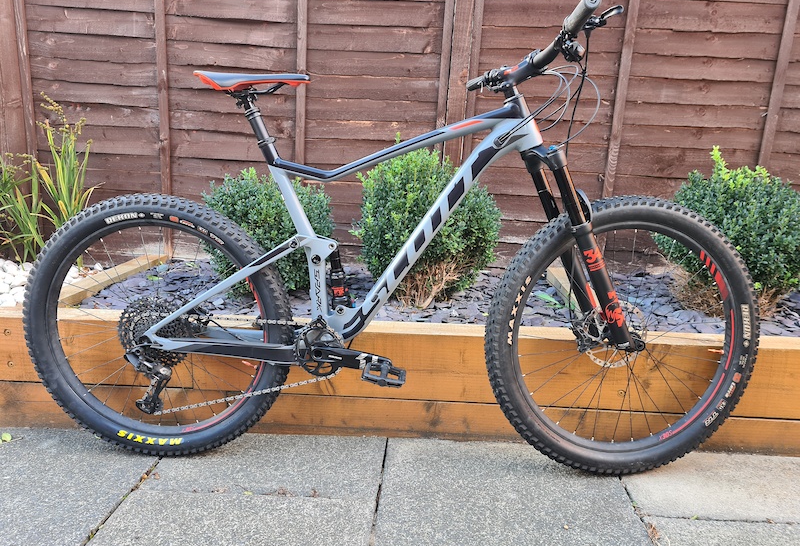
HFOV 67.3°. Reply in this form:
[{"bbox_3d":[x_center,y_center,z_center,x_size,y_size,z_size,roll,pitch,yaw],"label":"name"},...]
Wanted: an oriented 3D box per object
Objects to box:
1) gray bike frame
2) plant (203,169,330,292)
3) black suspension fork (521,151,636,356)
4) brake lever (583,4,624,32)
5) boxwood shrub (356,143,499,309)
[{"bbox_3d":[-0.154,-0.107,1.521,0.990,0.660,0.165,1,13,3],"label":"gray bike frame"},{"bbox_3d":[-0.443,-0.136,2.030,0.445,0.440,0.420,2,13,2],"label":"plant"},{"bbox_3d":[0.439,-0.054,1.489,0.115,0.560,0.185,-24,10,-3],"label":"black suspension fork"},{"bbox_3d":[0.389,-0.486,1.146,0.048,0.035,0.125,-11,7,-17],"label":"brake lever"},{"bbox_3d":[0.078,-0.152,1.985,0.485,0.535,0.460,2,13,2],"label":"boxwood shrub"}]

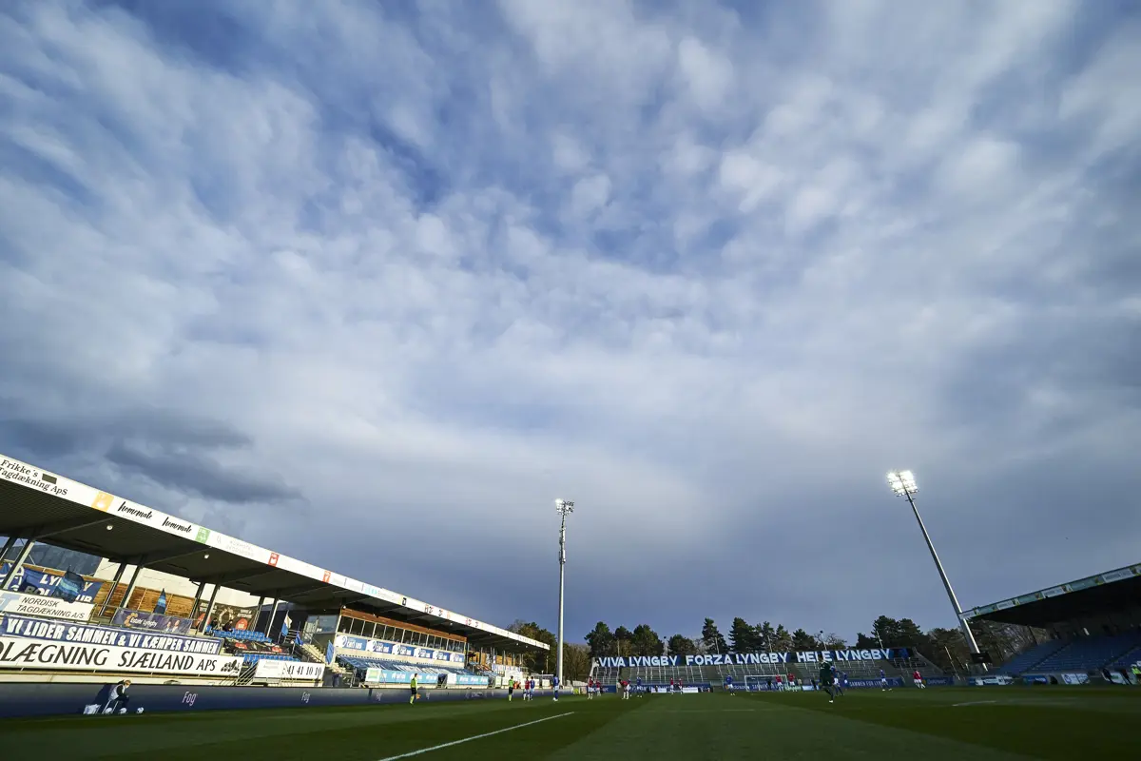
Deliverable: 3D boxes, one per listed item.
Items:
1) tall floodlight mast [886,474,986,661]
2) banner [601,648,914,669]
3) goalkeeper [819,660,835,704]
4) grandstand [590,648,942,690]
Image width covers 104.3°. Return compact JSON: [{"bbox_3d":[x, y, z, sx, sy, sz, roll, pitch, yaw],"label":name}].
[{"bbox_3d":[78.459,39.487,94.015,5.200,41.900,2.000,-30,-44,35],"label":"tall floodlight mast"},{"bbox_3d":[39.516,62.620,100.159,67.200,1.900,0.150,-7,-35,9],"label":"banner"},{"bbox_3d":[11.744,13.615,20.309,0.550,1.800,0.600,8,-36,-12],"label":"goalkeeper"},{"bbox_3d":[39.418,62.874,96.155,69.800,7.000,9.500,-7,-35,9],"label":"grandstand"}]

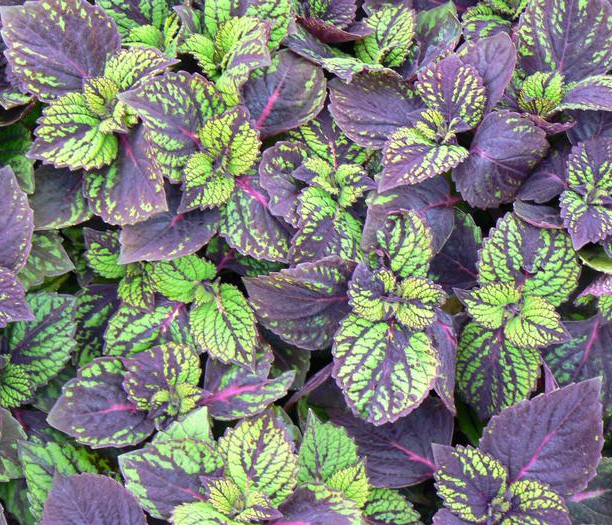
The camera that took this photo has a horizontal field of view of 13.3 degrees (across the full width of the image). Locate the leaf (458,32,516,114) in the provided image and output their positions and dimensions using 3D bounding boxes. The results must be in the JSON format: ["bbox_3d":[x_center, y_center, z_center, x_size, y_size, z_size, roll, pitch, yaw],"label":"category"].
[{"bbox_3d":[0.116,-0.124,1.708,0.036,0.009,0.070,17,58,0],"label":"leaf"}]

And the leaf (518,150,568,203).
[{"bbox_3d":[0.139,-0.050,1.560,0.035,0.010,0.038,-8,64,7],"label":"leaf"}]

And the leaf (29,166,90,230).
[{"bbox_3d":[-0.147,-0.039,1.564,0.048,0.011,0.041,-41,71,-8],"label":"leaf"}]

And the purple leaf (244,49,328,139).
[{"bbox_3d":[-0.015,-0.109,1.704,0.054,0.013,0.073,15,52,4],"label":"purple leaf"}]

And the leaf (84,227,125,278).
[{"bbox_3d":[-0.116,-0.005,1.522,0.042,0.007,0.028,34,67,33],"label":"leaf"}]

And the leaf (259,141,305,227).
[{"bbox_3d":[-0.014,-0.050,1.682,0.042,0.022,0.050,6,59,-3],"label":"leaf"}]

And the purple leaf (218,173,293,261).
[{"bbox_3d":[-0.031,-0.025,1.641,0.047,0.012,0.064,-30,77,-18],"label":"purple leaf"}]

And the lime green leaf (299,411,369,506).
[{"bbox_3d":[0.014,0.112,1.589,0.043,0.015,0.056,-12,70,-5],"label":"lime green leaf"}]

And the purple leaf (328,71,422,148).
[{"bbox_3d":[0.046,-0.100,1.713,0.063,0.020,0.052,10,61,12],"label":"purple leaf"}]

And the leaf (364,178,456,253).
[{"bbox_3d":[0.067,-0.029,1.693,0.064,0.020,0.056,-14,67,-6],"label":"leaf"}]

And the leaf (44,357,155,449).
[{"bbox_3d":[-0.123,0.085,1.593,0.066,0.020,0.052,-10,68,2],"label":"leaf"}]

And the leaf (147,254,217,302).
[{"bbox_3d":[-0.072,0.009,1.500,0.044,0.007,0.028,24,65,28],"label":"leaf"}]

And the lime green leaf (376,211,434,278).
[{"bbox_3d":[0.056,-0.010,1.507,0.036,0.009,0.061,5,45,3],"label":"lime green leaf"}]

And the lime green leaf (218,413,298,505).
[{"bbox_3d":[-0.026,0.110,1.521,0.048,0.012,0.052,16,66,4],"label":"lime green leaf"}]

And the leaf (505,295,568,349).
[{"bbox_3d":[0.139,0.038,1.564,0.042,0.009,0.037,25,64,-1],"label":"leaf"}]

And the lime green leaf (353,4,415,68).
[{"bbox_3d":[0.048,-0.137,1.596,0.036,0.009,0.048,17,57,8],"label":"lime green leaf"}]

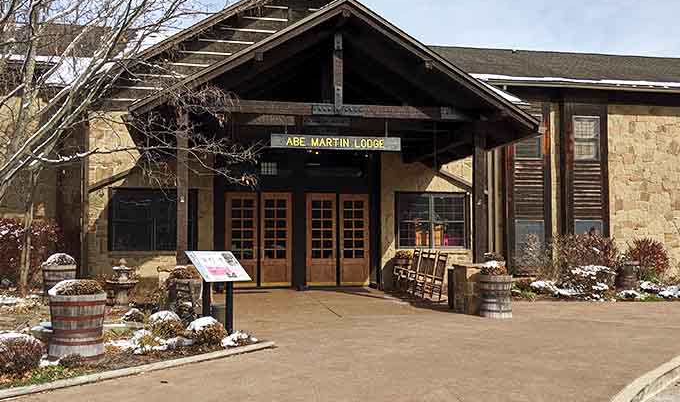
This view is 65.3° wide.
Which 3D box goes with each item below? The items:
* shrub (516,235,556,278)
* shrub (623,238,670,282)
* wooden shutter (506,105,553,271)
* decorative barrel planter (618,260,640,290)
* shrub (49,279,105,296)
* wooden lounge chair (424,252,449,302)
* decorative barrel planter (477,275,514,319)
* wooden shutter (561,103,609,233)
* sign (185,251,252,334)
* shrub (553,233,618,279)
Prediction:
[{"bbox_3d":[5.418,1.647,14.640,1.170,1.300,1.050,1,-3,-11],"label":"shrub"},{"bbox_3d":[8.495,1.687,14.638,1.330,1.250,1.200,1,-3,-11],"label":"shrub"},{"bbox_3d":[5.663,-0.338,15.882,1.420,5.150,0.150,0,-3,-10],"label":"wooden shutter"},{"bbox_3d":[7.545,1.895,13.727,0.600,0.740,0.600,1,-3,-11],"label":"decorative barrel planter"},{"bbox_3d":[-3.167,1.055,6.358,0.670,0.240,0.650,1,-3,-11],"label":"shrub"},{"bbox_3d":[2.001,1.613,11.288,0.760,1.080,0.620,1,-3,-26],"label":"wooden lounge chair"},{"bbox_3d":[2.824,1.702,9.532,0.610,0.740,0.610,1,-3,-11],"label":"decorative barrel planter"},{"bbox_3d":[7.460,-0.344,16.183,1.500,5.150,0.150,0,-3,-10],"label":"wooden shutter"},{"bbox_3d":[-1.791,1.391,7.794,0.470,1.210,0.910,-2,-3,38],"label":"sign"},{"bbox_3d":[6.480,1.575,13.942,1.750,1.400,1.400,1,-3,-11],"label":"shrub"}]

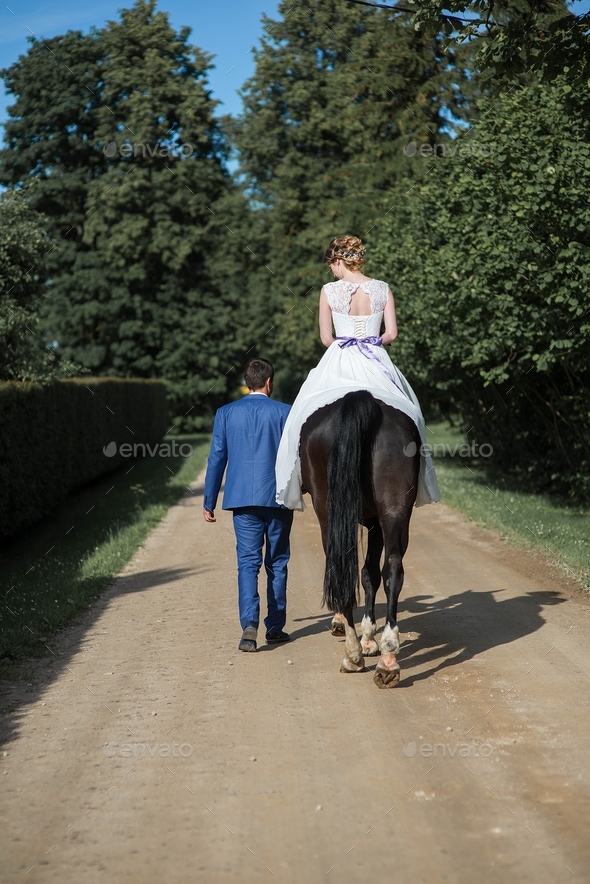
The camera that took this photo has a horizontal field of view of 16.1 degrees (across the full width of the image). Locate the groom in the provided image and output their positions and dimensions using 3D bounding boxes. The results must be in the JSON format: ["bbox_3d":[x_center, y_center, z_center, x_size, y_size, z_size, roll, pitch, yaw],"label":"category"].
[{"bbox_3d":[-0.272,0.372,12.750,0.590,1.770,0.560,0,2,0],"label":"groom"}]

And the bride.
[{"bbox_3d":[0.363,-0.405,12.200,0.960,1.610,0.950,0,2,-3],"label":"bride"}]

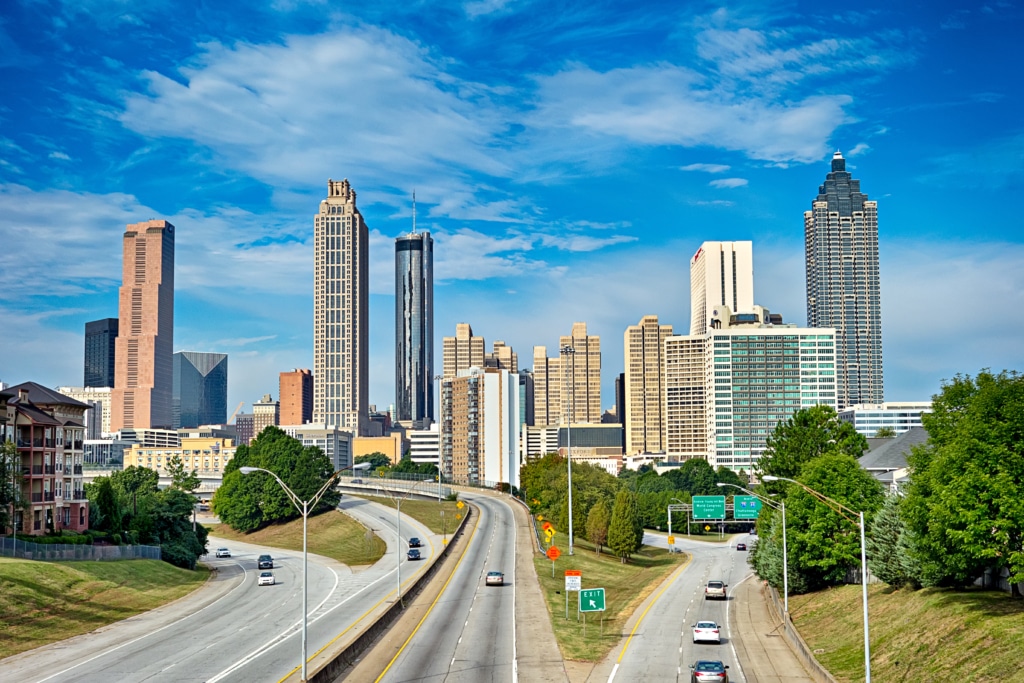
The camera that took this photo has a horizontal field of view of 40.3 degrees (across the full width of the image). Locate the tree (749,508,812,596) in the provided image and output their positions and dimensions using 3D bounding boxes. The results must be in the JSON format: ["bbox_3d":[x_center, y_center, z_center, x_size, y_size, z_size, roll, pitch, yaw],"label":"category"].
[{"bbox_3d":[27.250,21.430,142.000,6.300,9.180,6.300,-1,-6,0],"label":"tree"}]

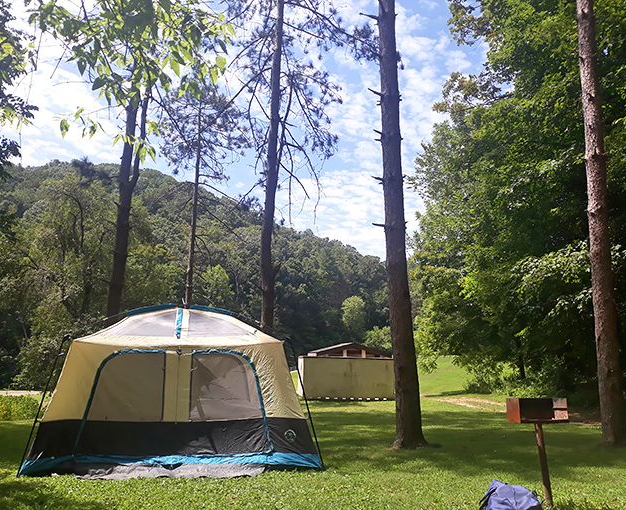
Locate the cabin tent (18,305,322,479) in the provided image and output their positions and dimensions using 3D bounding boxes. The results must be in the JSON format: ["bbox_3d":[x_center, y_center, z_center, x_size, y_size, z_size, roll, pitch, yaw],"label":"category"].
[{"bbox_3d":[-1.984,1.898,8.554,3.720,2.250,3.000,3,-11,-12],"label":"cabin tent"}]

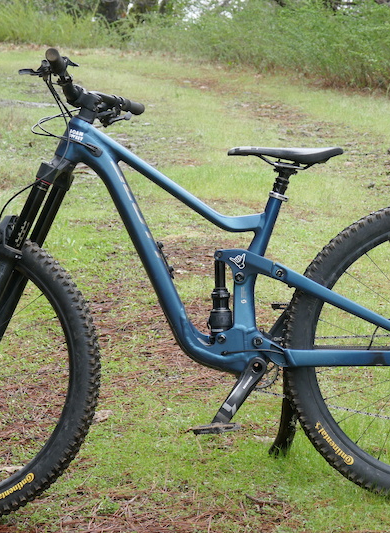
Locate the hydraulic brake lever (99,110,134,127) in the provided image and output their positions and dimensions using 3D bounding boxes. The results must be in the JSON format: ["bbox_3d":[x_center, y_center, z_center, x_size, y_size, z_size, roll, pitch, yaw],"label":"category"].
[{"bbox_3d":[-0.201,-0.378,5.785,0.085,0.048,0.125,-3,-5,13],"label":"hydraulic brake lever"}]

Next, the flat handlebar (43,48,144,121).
[{"bbox_3d":[-0.255,-0.420,5.518,0.090,0.075,0.790,-3,-5,13],"label":"flat handlebar"}]

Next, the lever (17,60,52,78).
[{"bbox_3d":[-0.354,-0.449,5.260,0.085,0.048,0.125,-3,-5,13],"label":"lever"}]

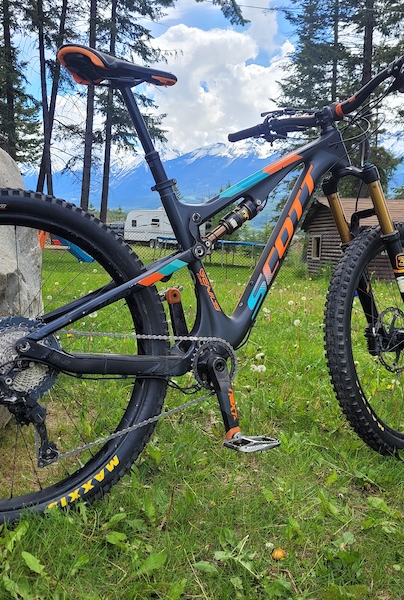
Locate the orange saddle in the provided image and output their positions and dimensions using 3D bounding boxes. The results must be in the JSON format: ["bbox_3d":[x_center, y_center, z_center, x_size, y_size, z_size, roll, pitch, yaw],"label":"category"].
[{"bbox_3d":[-0.190,-0.528,1.387,0.285,0.068,0.140,-1,-1,-28],"label":"orange saddle"}]

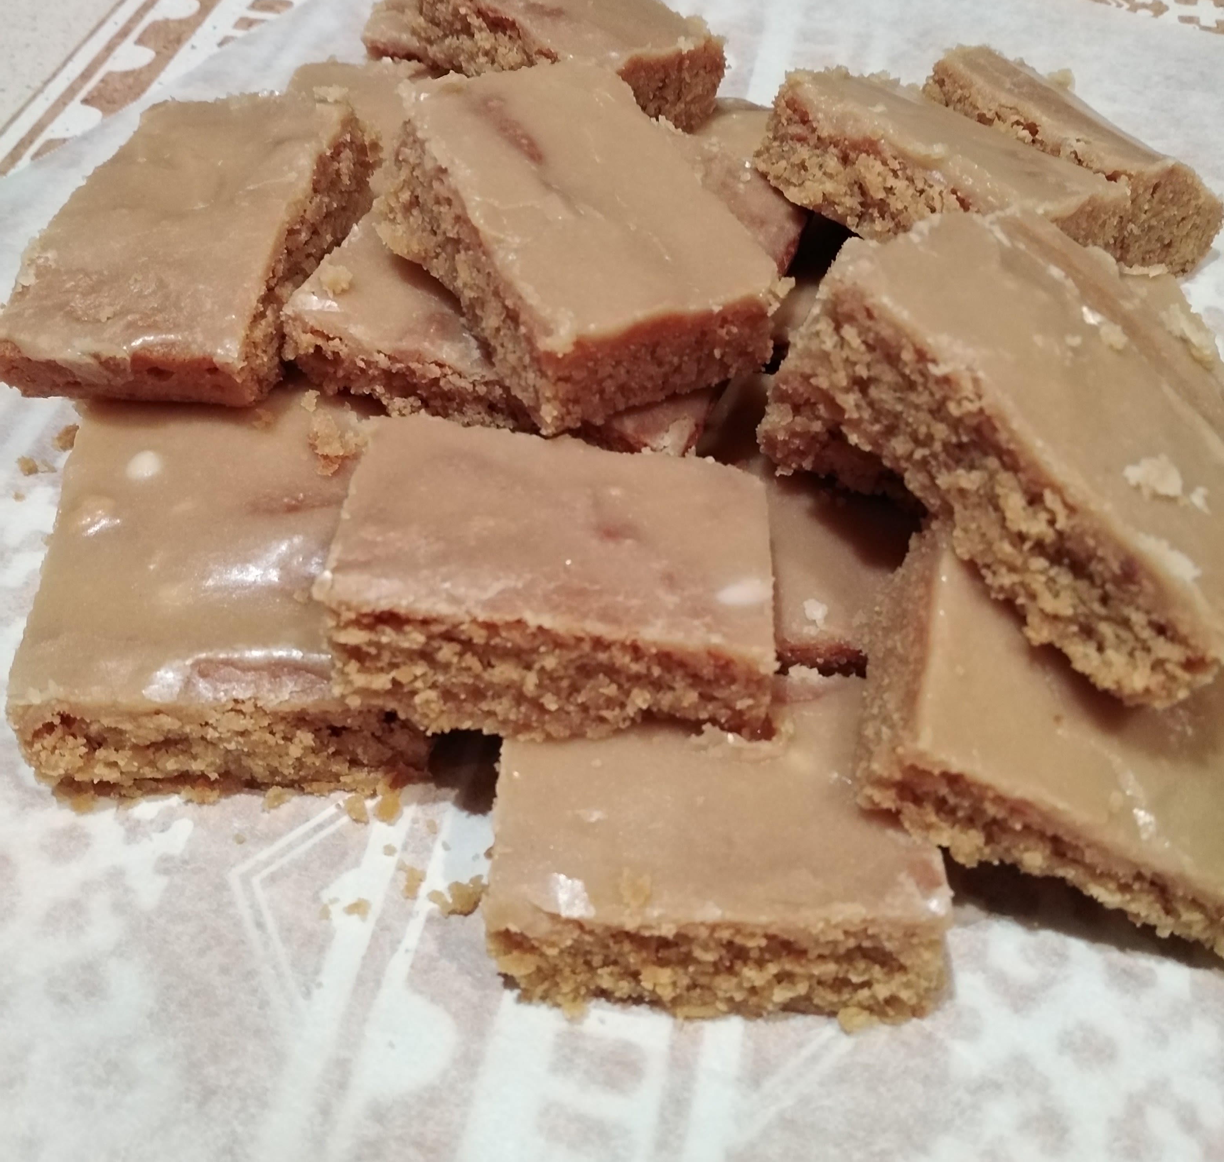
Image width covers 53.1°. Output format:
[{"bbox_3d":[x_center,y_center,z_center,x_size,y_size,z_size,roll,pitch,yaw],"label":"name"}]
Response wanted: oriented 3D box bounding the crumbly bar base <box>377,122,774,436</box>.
[{"bbox_3d":[-0.005,-0.057,0.208,0.041,0.016,0.060,-19,61,-19],"label":"crumbly bar base"}]

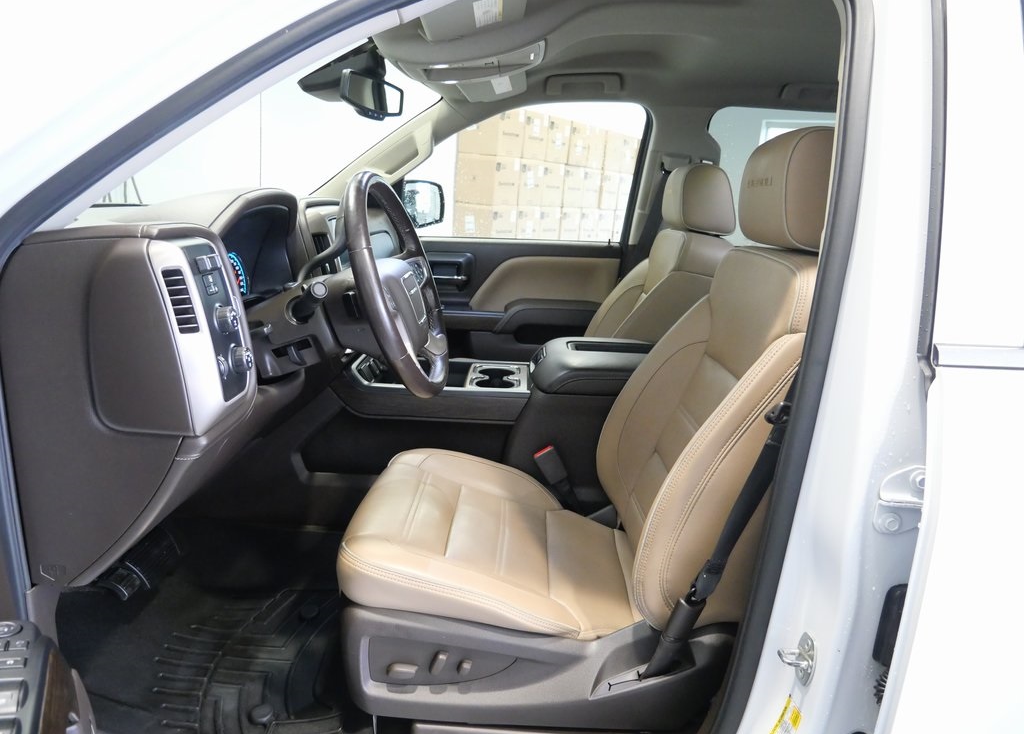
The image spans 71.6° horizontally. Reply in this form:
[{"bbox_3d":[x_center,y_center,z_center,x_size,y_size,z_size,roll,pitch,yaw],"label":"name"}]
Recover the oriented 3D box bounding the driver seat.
[{"bbox_3d":[0.128,0.056,1.213,0.790,0.900,0.550,4,14,1],"label":"driver seat"}]

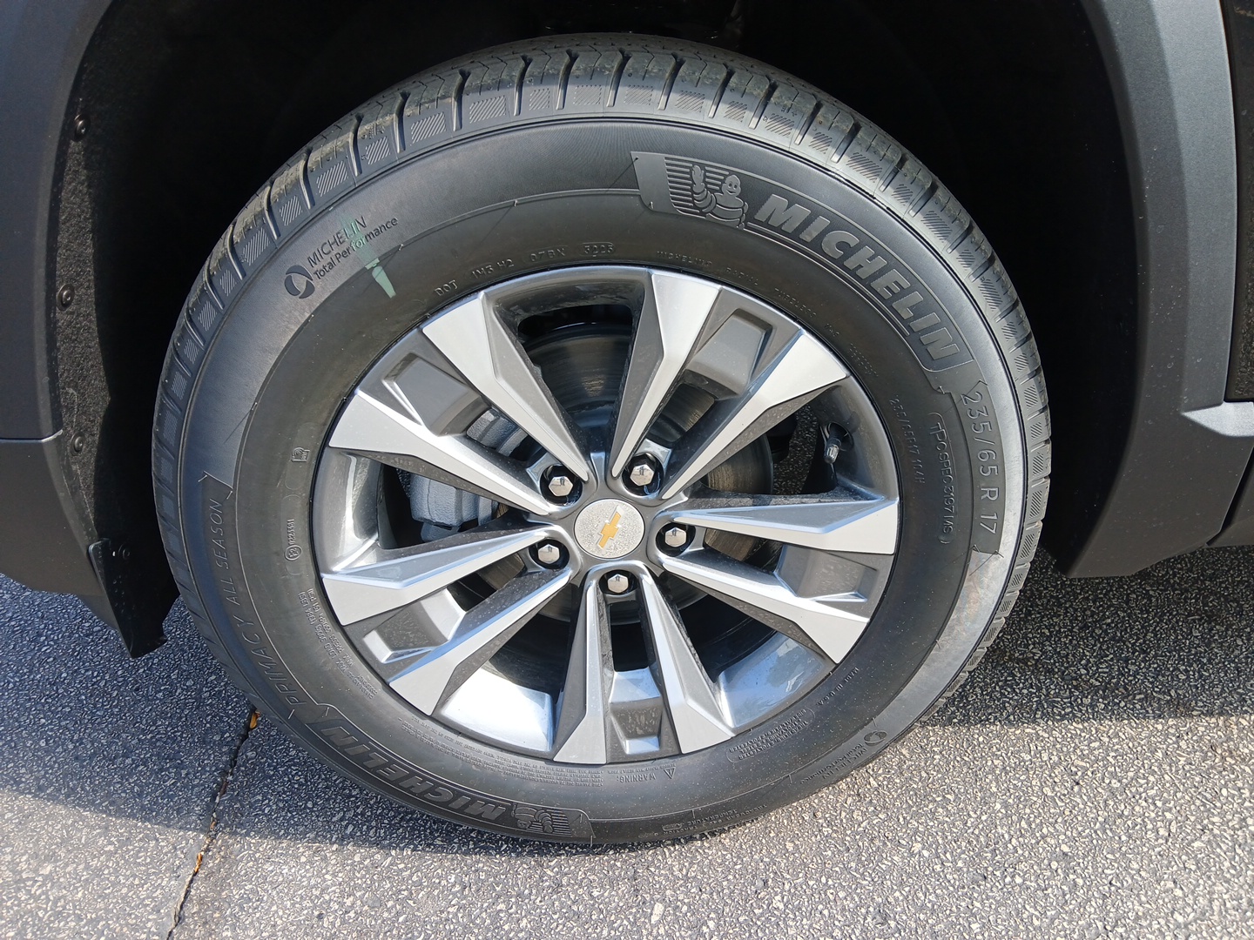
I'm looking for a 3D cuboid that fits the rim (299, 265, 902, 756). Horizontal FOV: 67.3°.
[{"bbox_3d":[-0.017,0.022,0.848,0.471,0.471,0.190,-1,28,-2],"label":"rim"}]

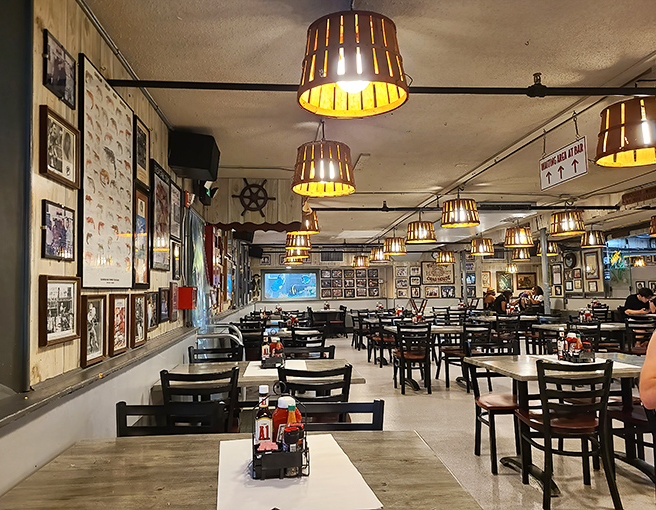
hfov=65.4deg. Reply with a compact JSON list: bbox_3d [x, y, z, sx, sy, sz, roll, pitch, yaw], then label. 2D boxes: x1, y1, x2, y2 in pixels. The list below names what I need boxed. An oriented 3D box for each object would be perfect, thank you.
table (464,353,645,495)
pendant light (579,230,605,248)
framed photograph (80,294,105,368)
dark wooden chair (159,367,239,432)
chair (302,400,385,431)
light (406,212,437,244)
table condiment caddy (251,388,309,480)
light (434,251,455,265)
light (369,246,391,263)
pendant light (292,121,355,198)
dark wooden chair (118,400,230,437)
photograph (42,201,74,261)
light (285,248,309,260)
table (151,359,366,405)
[{"bbox_3d":[1.766,1.146,3.603,1.270,0.760,0.880,0,-4,-7],"label":"table"},{"bbox_3d":[5.490,-0.324,10.560,0.455,0.310,0.455,-1,-4,-5],"label":"pendant light"},{"bbox_3d":[-1.154,0.368,2.523,0.027,0.325,0.268,0,-4,-5],"label":"framed photograph"},{"bbox_3d":[-0.728,1.080,3.054,0.430,0.840,0.470,-1,-4,-5],"label":"dark wooden chair"},{"bbox_3d":[0.018,0.962,1.741,0.420,0.840,0.460,-1,-4,-4],"label":"chair"},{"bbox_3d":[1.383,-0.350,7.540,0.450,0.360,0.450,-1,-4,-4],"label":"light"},{"bbox_3d":[-0.148,0.526,1.574,0.170,0.260,0.155,0,-4,-5],"label":"table condiment caddy"},{"bbox_3d":[2.686,0.068,11.644,0.455,0.310,0.455,-1,-4,-5],"label":"light"},{"bbox_3d":[1.189,0.007,11.567,0.450,0.280,0.450,0,-4,-5],"label":"light"},{"bbox_3d":[-0.029,-0.699,3.715,0.455,0.450,0.455,-1,-4,-5],"label":"pendant light"},{"bbox_3d":[-0.574,0.994,1.714,0.435,0.887,0.480,-1,-4,-5],"label":"dark wooden chair"},{"bbox_3d":[-1.131,-0.093,2.150,0.015,0.226,0.280,0,-4,-5],"label":"photograph"},{"bbox_3d":[-0.641,-0.102,10.760,0.455,0.310,0.455,-1,-4,-5],"label":"light"},{"bbox_3d":[-0.391,1.092,3.134,1.140,0.755,0.790,-1,-4,-4],"label":"table"}]

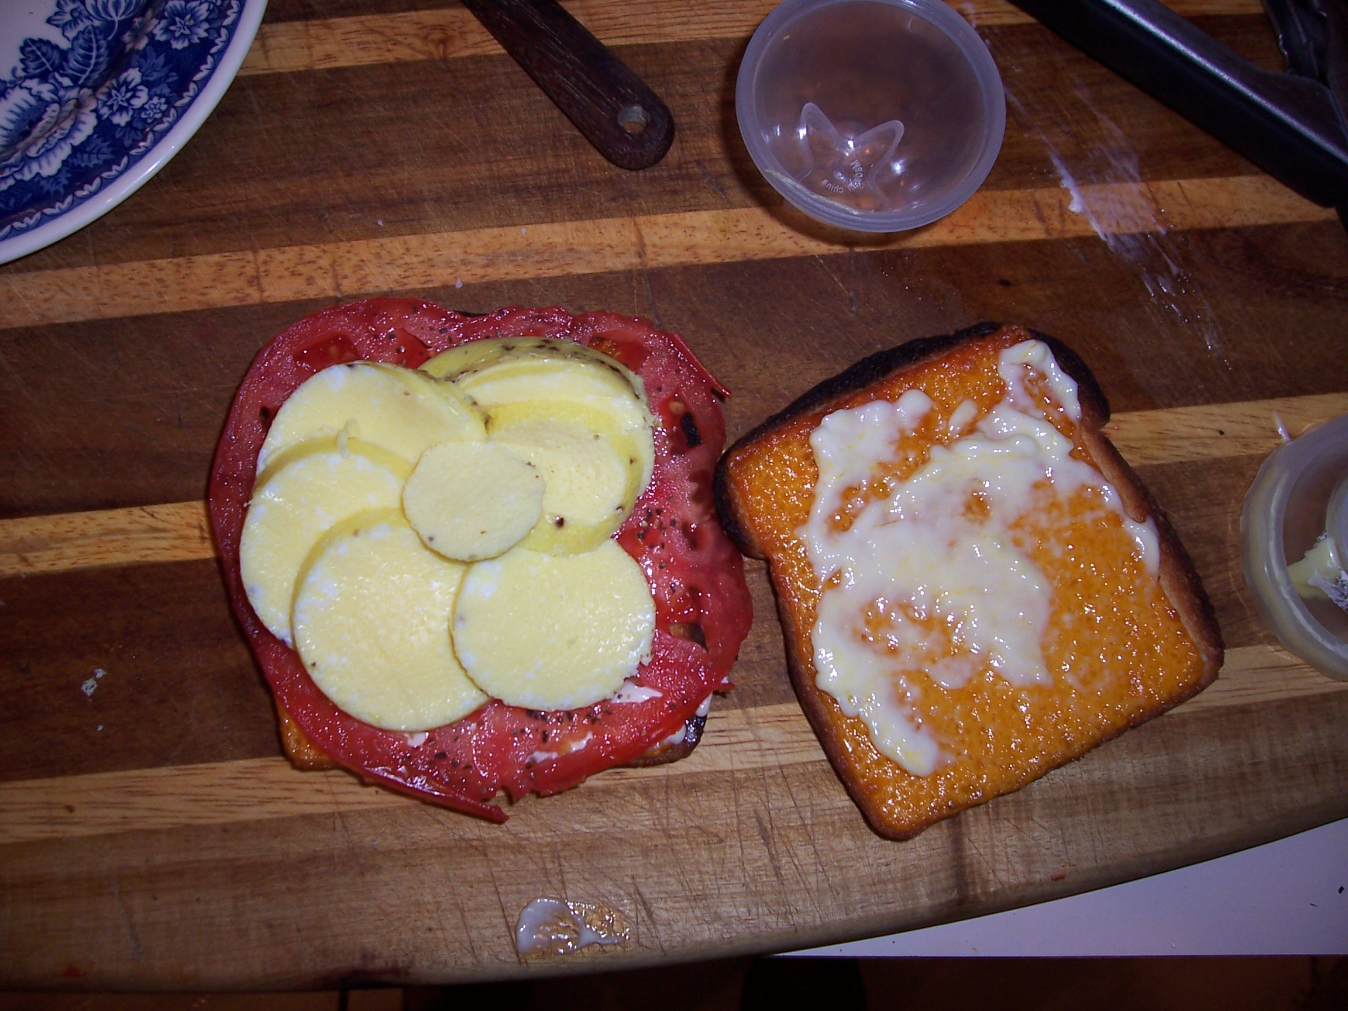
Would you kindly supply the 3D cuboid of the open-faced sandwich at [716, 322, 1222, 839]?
[{"bbox_3d":[0.077,0.013,0.353,0.112,0.017,0.121,-23,83,-7],"label":"open-faced sandwich"}]

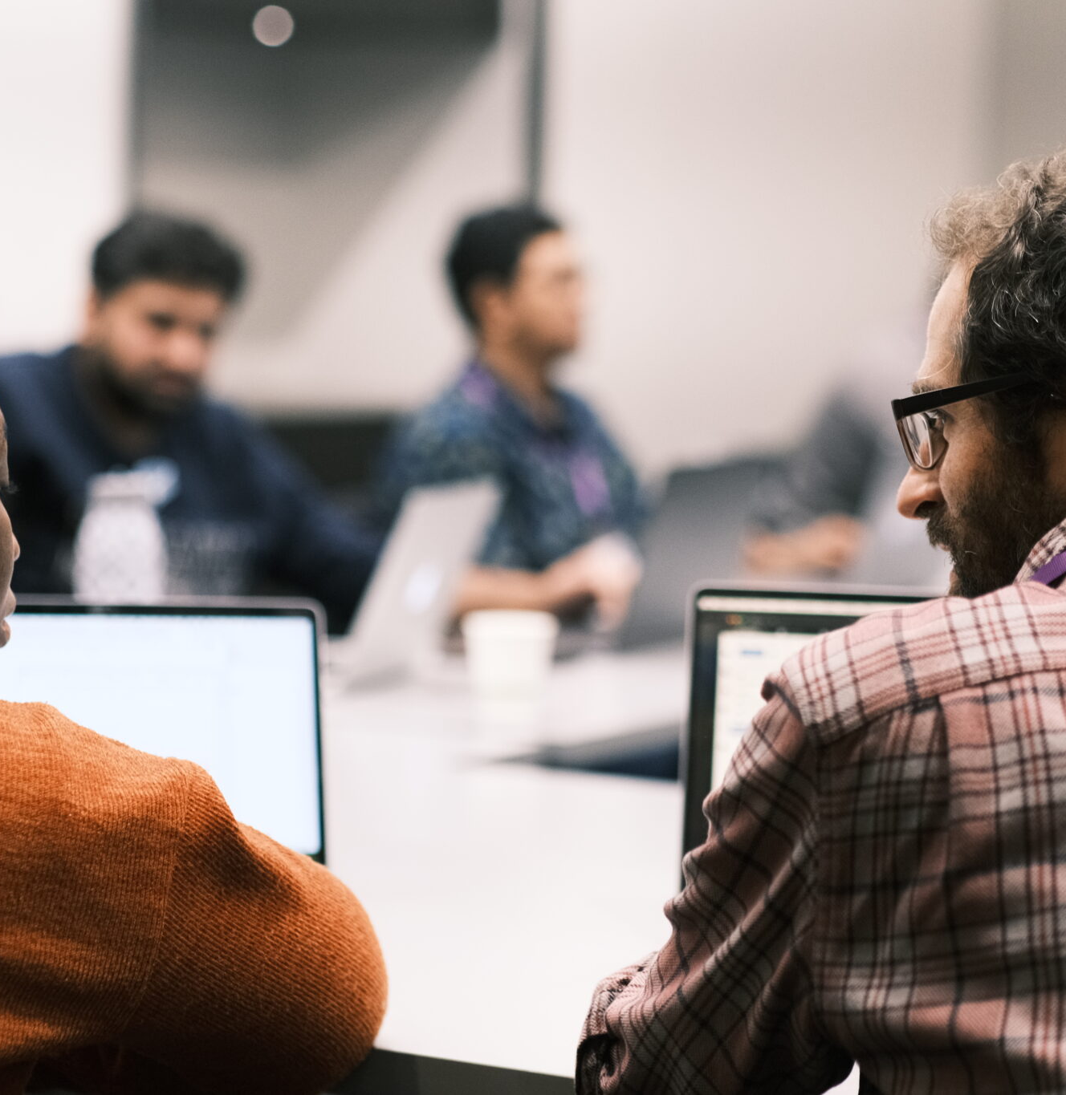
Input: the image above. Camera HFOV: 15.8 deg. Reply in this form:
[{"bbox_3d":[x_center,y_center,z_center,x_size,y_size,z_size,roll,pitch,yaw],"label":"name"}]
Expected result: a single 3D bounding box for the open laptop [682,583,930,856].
[{"bbox_3d":[0.255,0.141,2.382,0.325,0.228,0.010,2,-12,5],"label":"open laptop"}]

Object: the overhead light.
[{"bbox_3d":[-0.473,-0.954,7.000,0.090,0.070,0.090,2,4,0],"label":"overhead light"}]

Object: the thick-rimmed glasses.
[{"bbox_3d":[0.285,-0.069,2.006,0.140,0.048,0.142,-8,-2,30],"label":"thick-rimmed glasses"}]

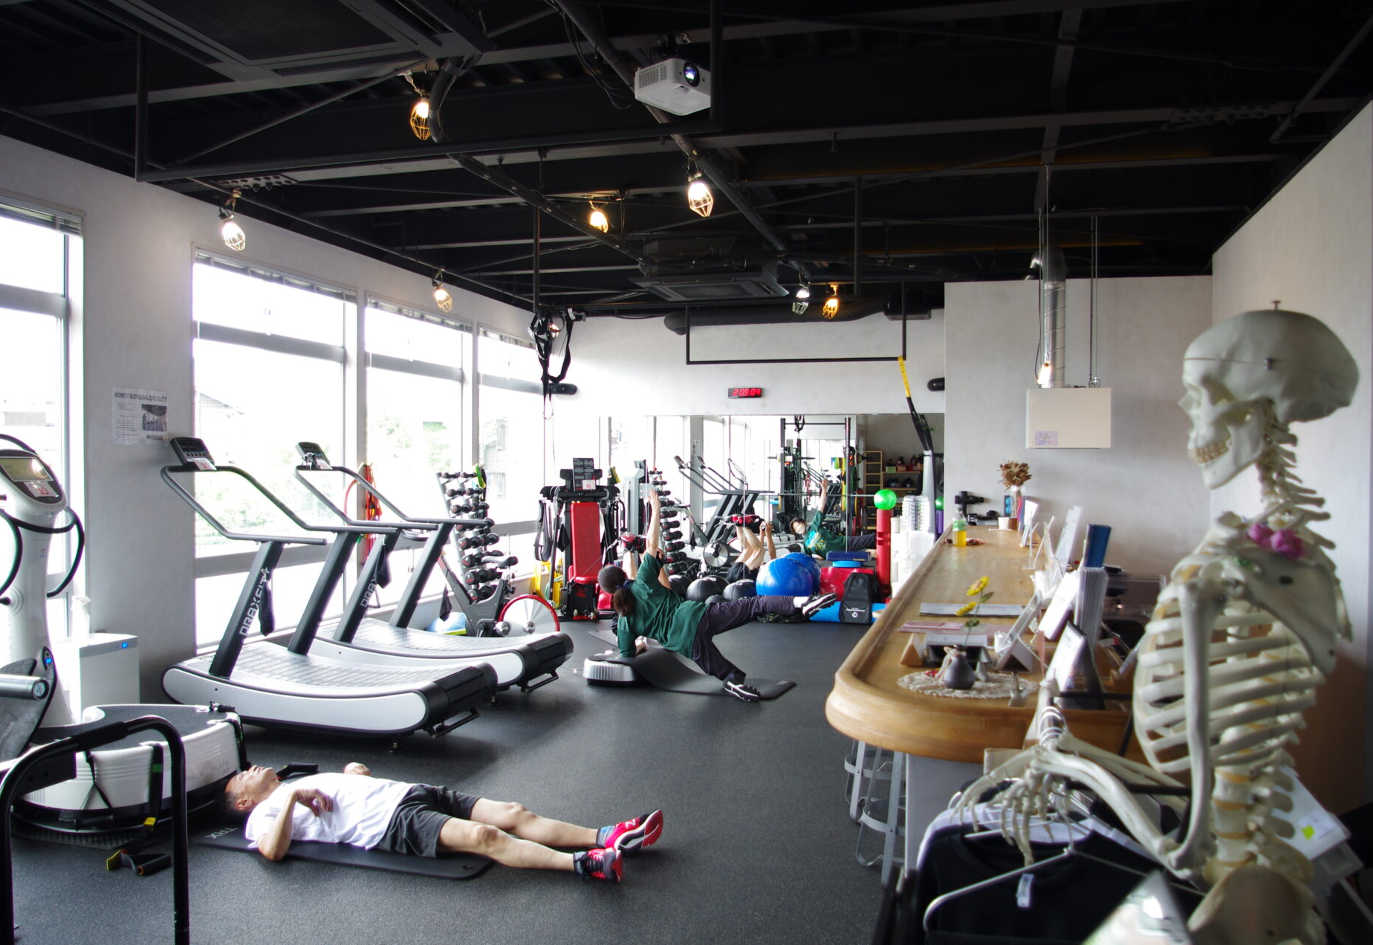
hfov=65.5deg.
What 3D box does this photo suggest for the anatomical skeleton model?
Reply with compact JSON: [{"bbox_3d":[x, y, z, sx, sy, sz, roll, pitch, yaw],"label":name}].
[{"bbox_3d":[0.597,0.622,1.339,0.500,1.645,0.430,1,0,38],"label":"anatomical skeleton model"}]

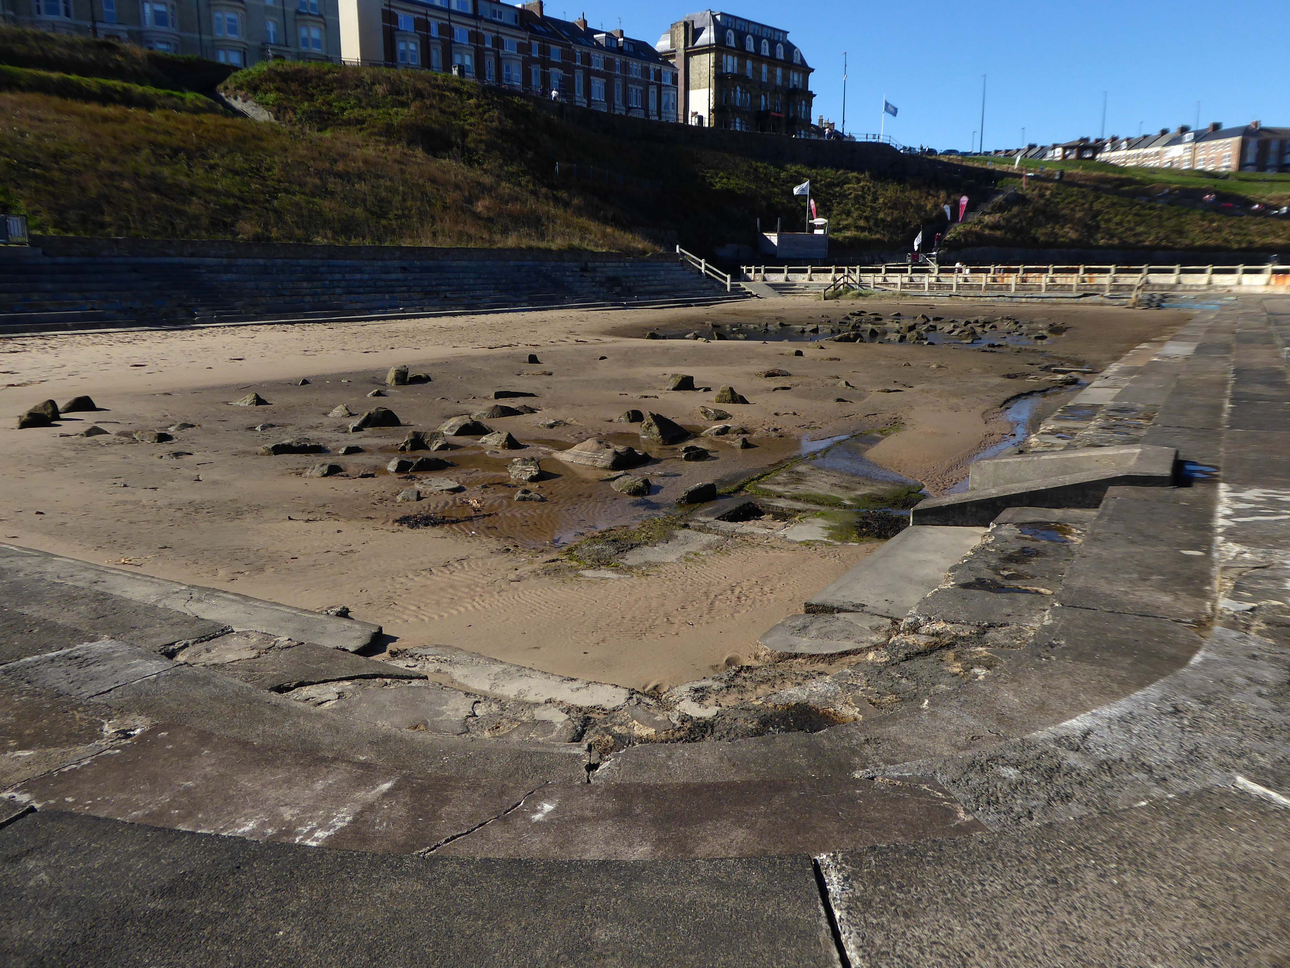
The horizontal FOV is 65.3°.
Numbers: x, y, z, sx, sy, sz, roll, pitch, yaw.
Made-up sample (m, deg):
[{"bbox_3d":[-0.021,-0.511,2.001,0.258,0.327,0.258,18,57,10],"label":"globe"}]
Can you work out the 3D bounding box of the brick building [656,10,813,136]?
[{"bbox_3d":[12.902,-55.061,139.740,12.500,16.000,22.093,11,16,42],"label":"brick building"}]

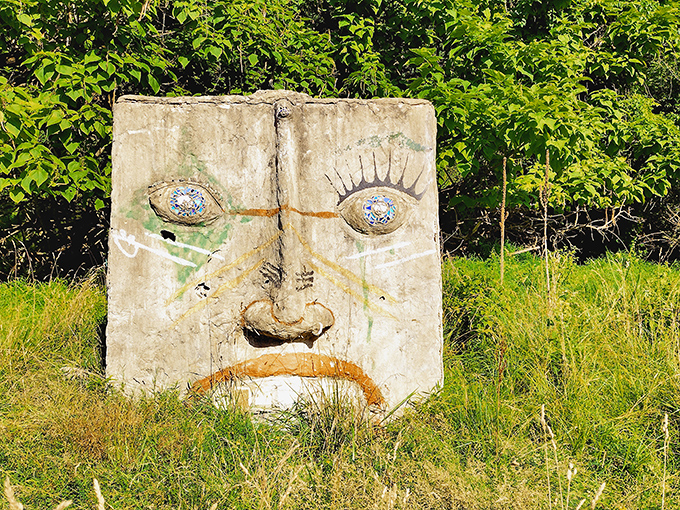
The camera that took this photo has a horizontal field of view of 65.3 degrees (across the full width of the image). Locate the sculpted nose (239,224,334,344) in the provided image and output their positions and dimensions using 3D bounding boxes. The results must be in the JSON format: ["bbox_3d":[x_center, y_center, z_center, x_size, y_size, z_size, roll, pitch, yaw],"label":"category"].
[{"bbox_3d":[-0.352,0.206,3.586,0.627,0.783,0.200,0,-5,-3],"label":"sculpted nose"}]

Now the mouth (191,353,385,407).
[{"bbox_3d":[-0.351,0.868,3.585,1.313,0.385,0.090,0,-5,-3],"label":"mouth"}]

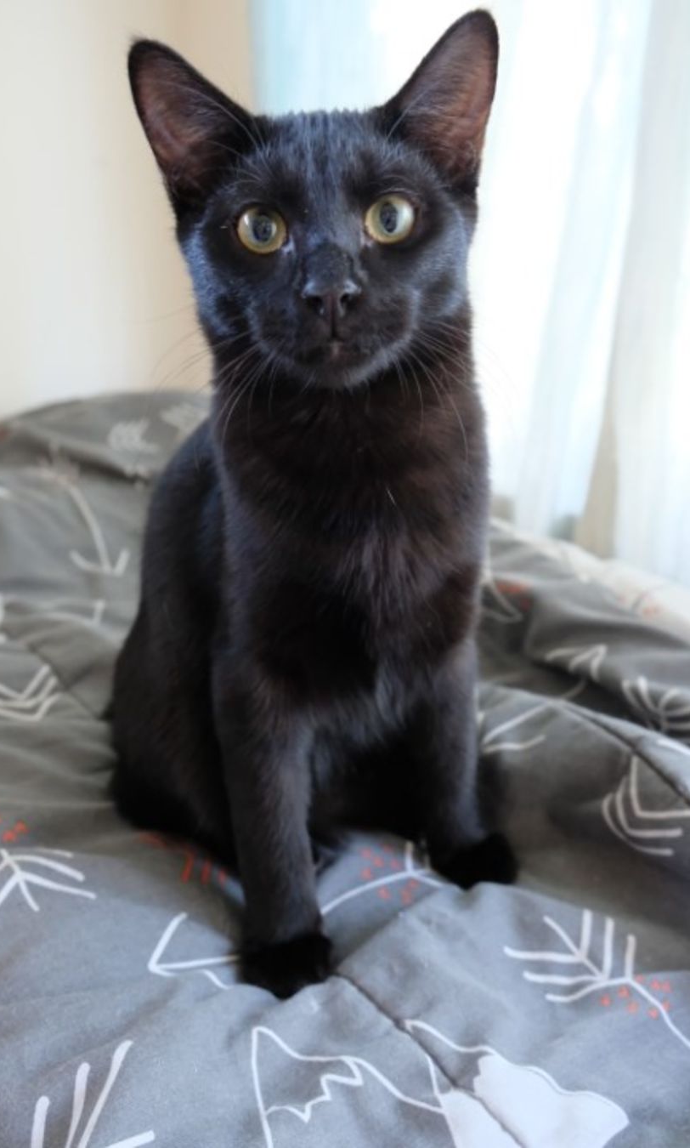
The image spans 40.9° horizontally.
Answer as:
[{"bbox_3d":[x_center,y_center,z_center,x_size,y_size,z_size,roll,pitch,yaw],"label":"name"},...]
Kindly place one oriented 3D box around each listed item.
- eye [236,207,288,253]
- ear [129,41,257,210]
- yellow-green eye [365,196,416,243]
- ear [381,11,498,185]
[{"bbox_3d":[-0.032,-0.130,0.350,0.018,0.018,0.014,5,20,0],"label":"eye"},{"bbox_3d":[-0.062,-0.182,0.367,0.046,0.062,0.033,-19,20,22],"label":"ear"},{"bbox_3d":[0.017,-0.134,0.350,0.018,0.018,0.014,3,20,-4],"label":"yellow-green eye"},{"bbox_3d":[0.042,-0.191,0.367,0.046,0.062,0.033,12,21,-22],"label":"ear"}]

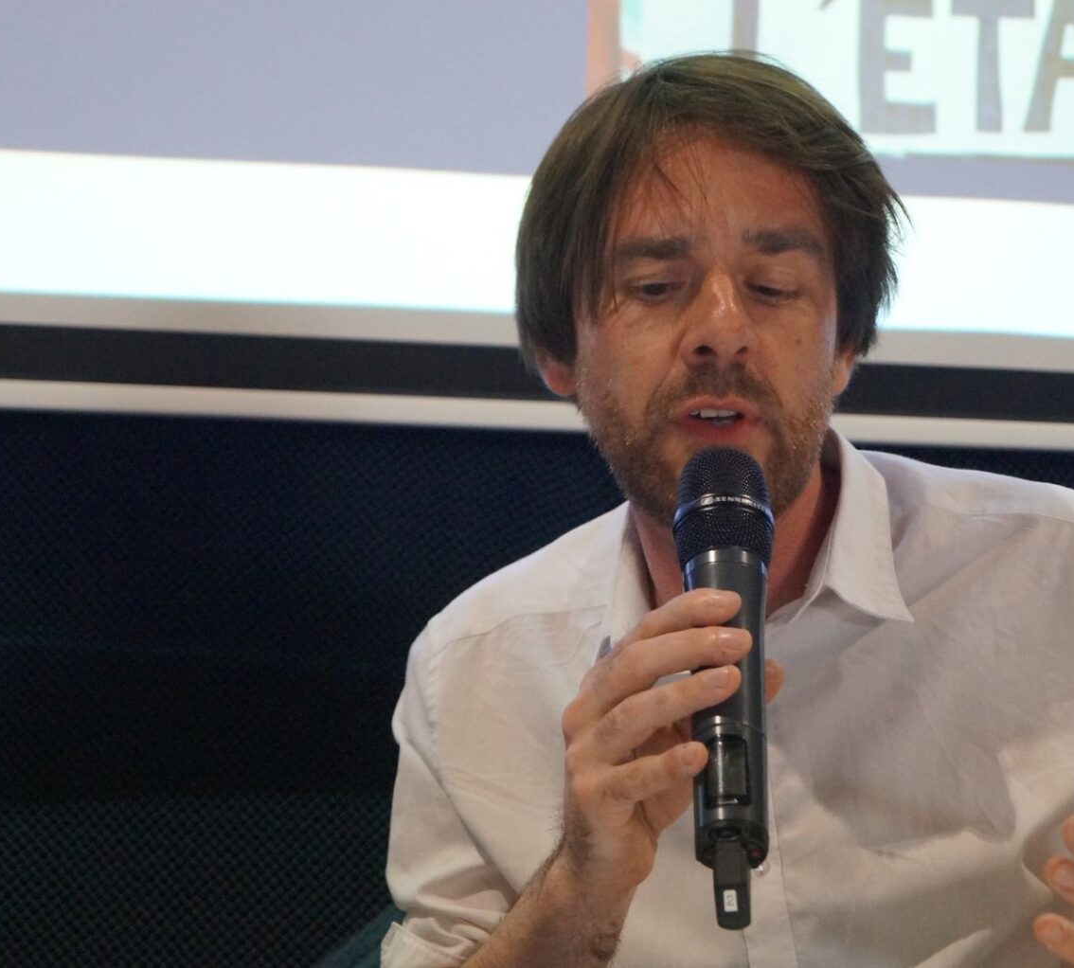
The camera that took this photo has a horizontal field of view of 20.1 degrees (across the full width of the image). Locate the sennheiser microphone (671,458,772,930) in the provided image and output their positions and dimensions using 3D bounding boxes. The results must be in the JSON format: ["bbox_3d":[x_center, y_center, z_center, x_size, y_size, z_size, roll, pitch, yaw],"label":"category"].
[{"bbox_3d":[0.093,0.098,1.475,0.050,0.252,0.050,-1,-27,3],"label":"sennheiser microphone"}]

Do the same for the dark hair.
[{"bbox_3d":[0.096,-0.149,1.690,0.208,0.182,0.210,0,-2,-2],"label":"dark hair"}]

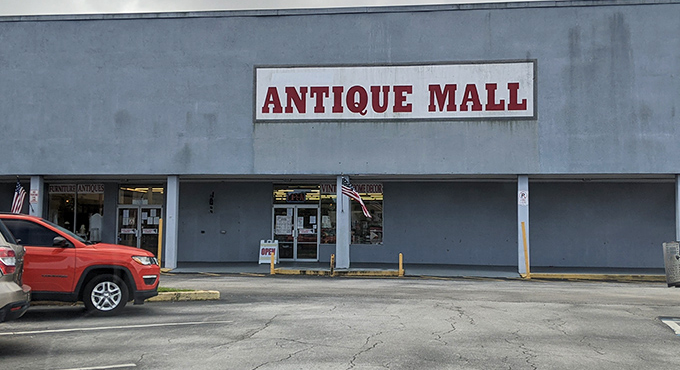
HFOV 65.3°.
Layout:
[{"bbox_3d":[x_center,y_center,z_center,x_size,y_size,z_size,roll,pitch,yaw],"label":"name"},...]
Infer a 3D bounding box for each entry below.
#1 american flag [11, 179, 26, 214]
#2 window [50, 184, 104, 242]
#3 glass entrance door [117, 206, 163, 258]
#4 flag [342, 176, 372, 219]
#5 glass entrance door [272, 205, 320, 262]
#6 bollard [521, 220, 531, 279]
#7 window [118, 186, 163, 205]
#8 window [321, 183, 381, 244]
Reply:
[{"bbox_3d":[-10.878,0.491,17.963,0.420,1.420,0.520,0,-4,5],"label":"american flag"},{"bbox_3d":[-10.565,1.148,21.345,2.339,2.327,0.120,0,-4,5],"label":"window"},{"bbox_3d":[-7.932,1.924,21.051,1.900,2.171,0.100,0,-4,5],"label":"glass entrance door"},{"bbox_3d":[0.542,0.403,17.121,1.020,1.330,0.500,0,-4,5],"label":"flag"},{"bbox_3d":[-1.692,1.875,20.509,1.827,2.153,0.100,0,-4,5],"label":"glass entrance door"},{"bbox_3d":[5.922,2.076,16.879,0.105,1.784,0.105,-4,-5,5],"label":"bollard"},{"bbox_3d":[-7.905,0.442,21.159,1.885,0.722,0.100,0,-4,5],"label":"window"},{"bbox_3d":[0.467,1.107,20.383,2.429,2.352,0.120,0,-4,5],"label":"window"}]

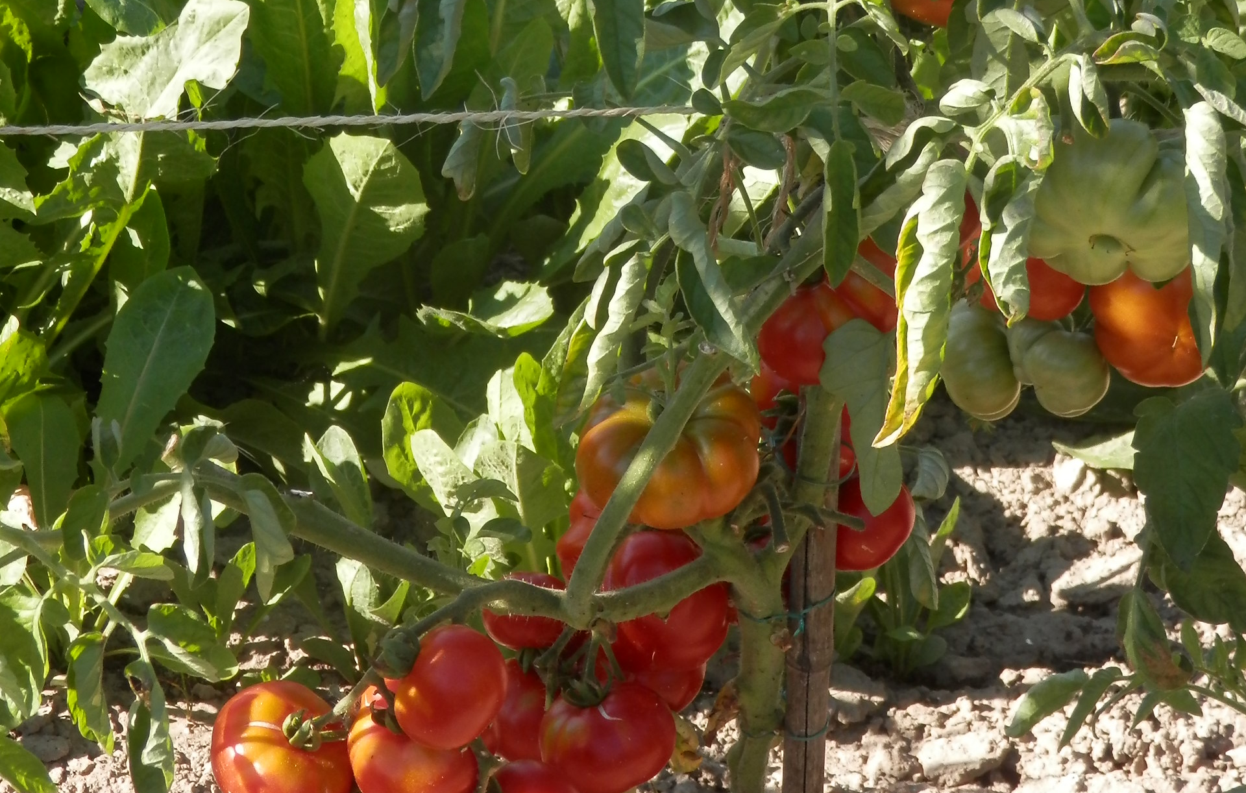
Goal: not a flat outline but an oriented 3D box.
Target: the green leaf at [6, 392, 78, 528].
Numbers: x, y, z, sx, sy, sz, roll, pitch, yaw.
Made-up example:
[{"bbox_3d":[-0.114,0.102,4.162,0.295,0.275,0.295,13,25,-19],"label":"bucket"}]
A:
[{"bbox_3d":[-0.340,0.037,2.250,0.043,0.075,0.040,0,34,0],"label":"green leaf"}]

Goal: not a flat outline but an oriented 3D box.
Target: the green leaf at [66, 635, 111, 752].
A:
[{"bbox_3d":[-0.269,0.150,1.940,0.018,0.057,0.018,-8,10,0],"label":"green leaf"}]

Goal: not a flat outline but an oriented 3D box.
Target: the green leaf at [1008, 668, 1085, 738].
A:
[{"bbox_3d":[0.219,0.160,1.992,0.045,0.018,0.017,-35,65,-13],"label":"green leaf"}]

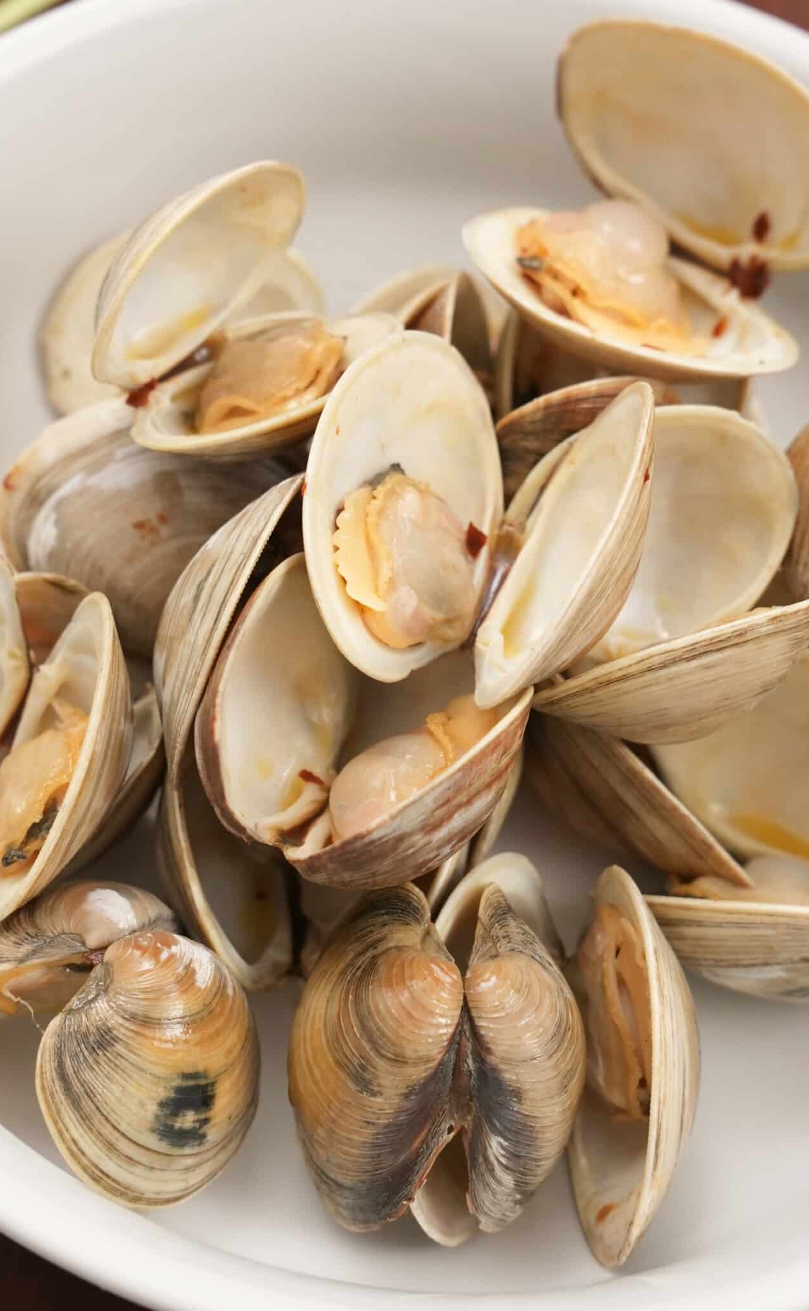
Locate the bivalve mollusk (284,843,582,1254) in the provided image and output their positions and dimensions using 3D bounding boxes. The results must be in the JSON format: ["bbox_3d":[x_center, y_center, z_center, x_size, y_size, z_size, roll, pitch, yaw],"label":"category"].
[{"bbox_3d":[0.005,0.063,0.411,0.049,0.042,0.057,0,72,-2],"label":"bivalve mollusk"}]

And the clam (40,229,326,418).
[{"bbox_3d":[-0.040,-0.061,0.468,0.055,0.034,0.038,-3,64,-3],"label":"clam"}]

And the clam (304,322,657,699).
[{"bbox_3d":[0.013,-0.022,0.424,0.056,0.044,0.057,13,74,2],"label":"clam"}]

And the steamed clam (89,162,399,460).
[{"bbox_3d":[-0.028,-0.060,0.450,0.051,0.042,0.042,-19,66,-11],"label":"steamed clam"}]

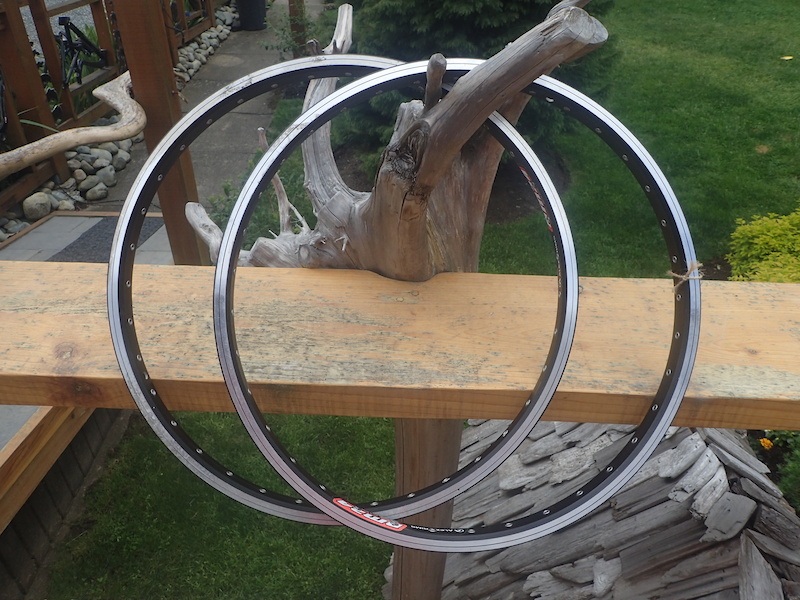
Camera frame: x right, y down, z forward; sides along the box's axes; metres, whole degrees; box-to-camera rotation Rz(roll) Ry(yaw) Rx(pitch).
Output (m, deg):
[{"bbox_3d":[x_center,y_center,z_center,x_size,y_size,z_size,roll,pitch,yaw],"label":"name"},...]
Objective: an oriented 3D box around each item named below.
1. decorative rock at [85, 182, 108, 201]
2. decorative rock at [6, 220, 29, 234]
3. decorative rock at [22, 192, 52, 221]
[{"bbox_3d":[-1.855,-0.666,3.541,0.125,0.105,0.100,-23,39,-32],"label":"decorative rock"},{"bbox_3d":[-2.109,-0.400,3.195,0.086,0.049,0.115,20,37,28],"label":"decorative rock"},{"bbox_3d":[-2.083,-0.539,3.320,0.138,0.152,0.138,-19,37,-28],"label":"decorative rock"}]

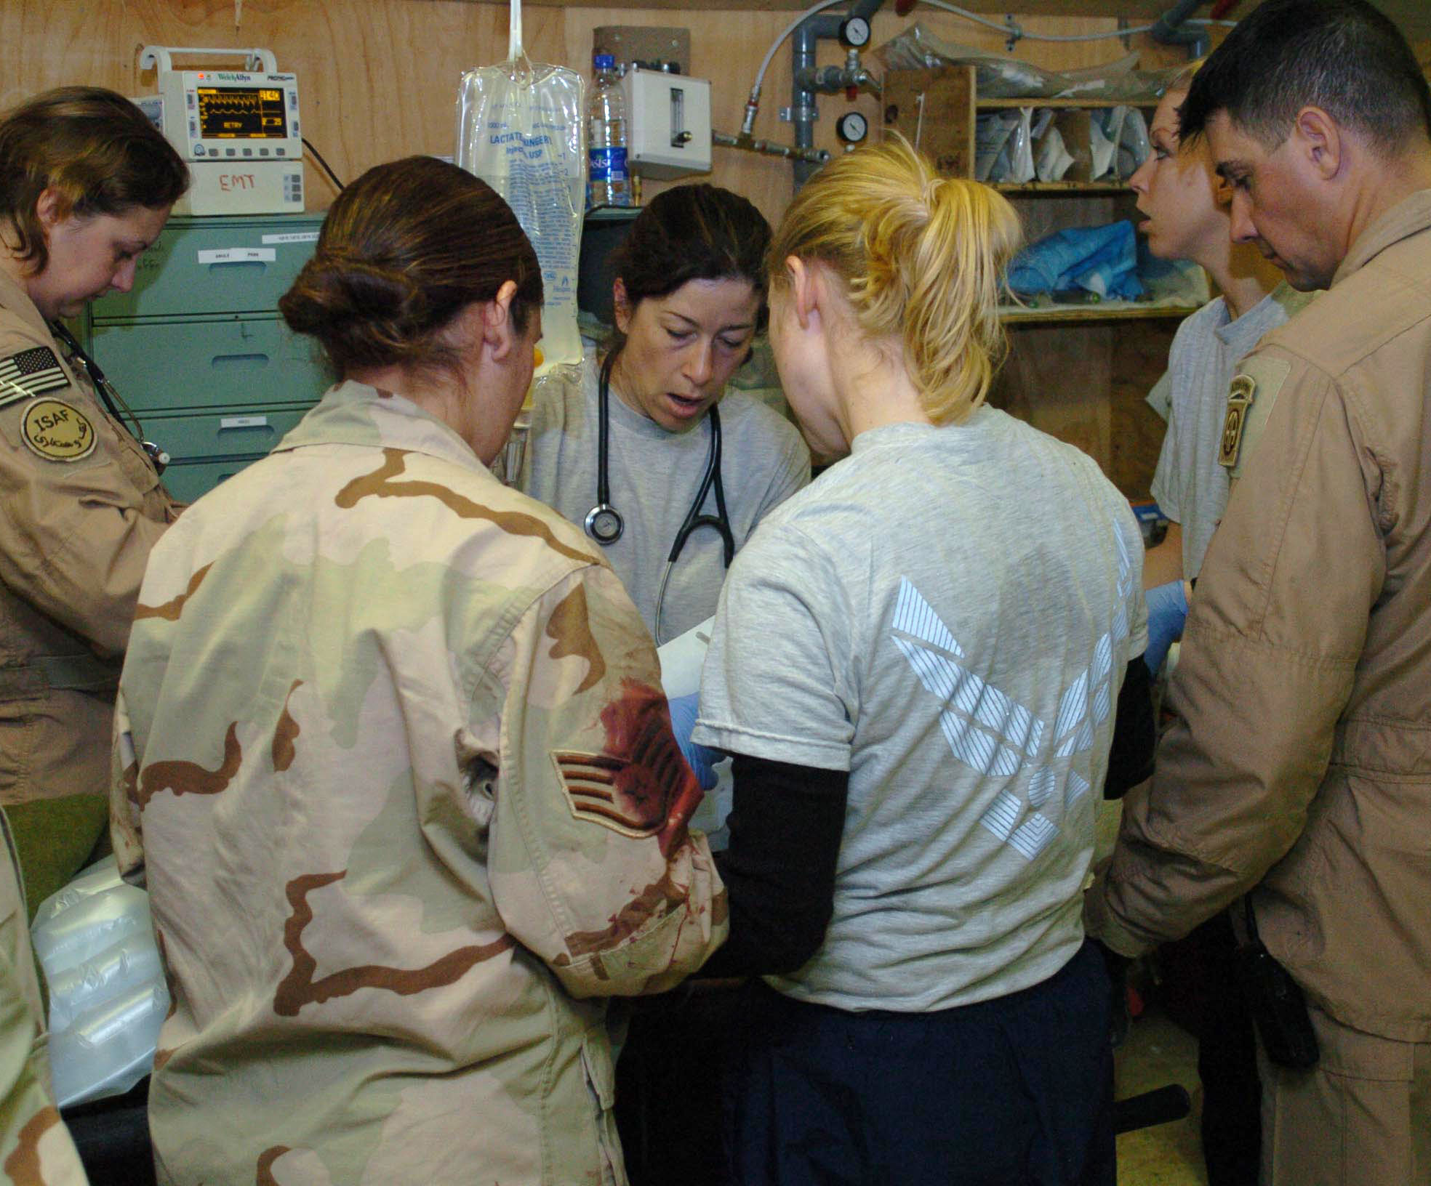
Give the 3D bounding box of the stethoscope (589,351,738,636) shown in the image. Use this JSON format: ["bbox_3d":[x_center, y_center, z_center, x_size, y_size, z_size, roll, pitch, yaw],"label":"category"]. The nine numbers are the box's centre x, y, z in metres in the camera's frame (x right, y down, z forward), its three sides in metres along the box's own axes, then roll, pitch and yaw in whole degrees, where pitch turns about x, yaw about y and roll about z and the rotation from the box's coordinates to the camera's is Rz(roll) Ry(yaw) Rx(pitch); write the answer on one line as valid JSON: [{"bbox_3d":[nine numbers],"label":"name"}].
[{"bbox_3d":[-0.062,-0.116,2.570,0.165,0.340,0.170,-1,12,-5],"label":"stethoscope"}]

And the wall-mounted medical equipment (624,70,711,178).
[{"bbox_3d":[-0.122,-0.913,4.470,0.182,0.174,0.140,0,0,-34],"label":"wall-mounted medical equipment"}]

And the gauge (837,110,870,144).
[{"bbox_3d":[0.286,-0.971,4.760,0.064,0.064,0.032,-6,13,-27],"label":"gauge"}]

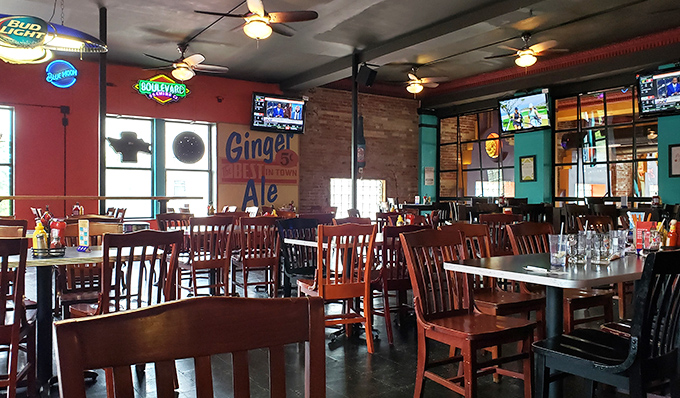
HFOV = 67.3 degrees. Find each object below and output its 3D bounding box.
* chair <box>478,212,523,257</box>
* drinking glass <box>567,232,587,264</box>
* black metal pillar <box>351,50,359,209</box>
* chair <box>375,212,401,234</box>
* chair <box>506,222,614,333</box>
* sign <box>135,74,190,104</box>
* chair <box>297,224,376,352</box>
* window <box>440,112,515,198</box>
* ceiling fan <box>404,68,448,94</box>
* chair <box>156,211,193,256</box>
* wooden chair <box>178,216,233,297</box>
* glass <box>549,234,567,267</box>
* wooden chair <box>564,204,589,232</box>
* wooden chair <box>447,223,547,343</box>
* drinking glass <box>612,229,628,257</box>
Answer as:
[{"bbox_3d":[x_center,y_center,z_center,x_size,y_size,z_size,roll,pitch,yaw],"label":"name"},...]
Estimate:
[{"bbox_3d":[1.670,0.615,5.600,0.450,0.900,0.540,0,0,-6],"label":"chair"},{"bbox_3d":[1.158,0.242,2.500,0.090,0.150,0.090,0,0,0],"label":"drinking glass"},{"bbox_3d":[0.235,-0.585,7.700,0.090,3.300,0.090,0,0,-38],"label":"black metal pillar"},{"bbox_3d":[0.600,0.625,6.450,0.440,0.890,0.510,0,0,-24],"label":"chair"},{"bbox_3d":[1.500,0.625,3.500,0.440,0.890,0.510,0,0,-28],"label":"chair"},{"bbox_3d":[-2.939,-1.811,8.471,0.904,0.483,0.090,0,0,-32],"label":"sign"},{"bbox_3d":[-0.055,0.625,3.700,0.440,0.890,0.510,0,0,-22],"label":"chair"},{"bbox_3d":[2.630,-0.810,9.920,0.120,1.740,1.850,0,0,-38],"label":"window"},{"bbox_3d":[1.307,-2.070,8.900,1.280,0.480,1.280,0,0,0],"label":"ceiling fan"},{"bbox_3d":[-1.735,0.625,5.660,0.440,0.890,0.510,0,0,-38],"label":"chair"},{"bbox_3d":[-1.350,0.625,5.120,0.450,0.893,0.530,0,0,-31],"label":"wooden chair"},{"bbox_3d":[1.037,0.245,2.430,0.088,0.146,0.088,0,0,0],"label":"glass"},{"bbox_3d":[3.160,0.530,6.840,0.440,0.900,0.520,0,0,14],"label":"wooden chair"},{"bbox_3d":[0.985,0.635,3.330,0.450,0.893,0.530,0,0,-31],"label":"wooden chair"},{"bbox_3d":[1.477,0.230,2.690,0.085,0.147,0.085,0,0,0],"label":"drinking glass"}]

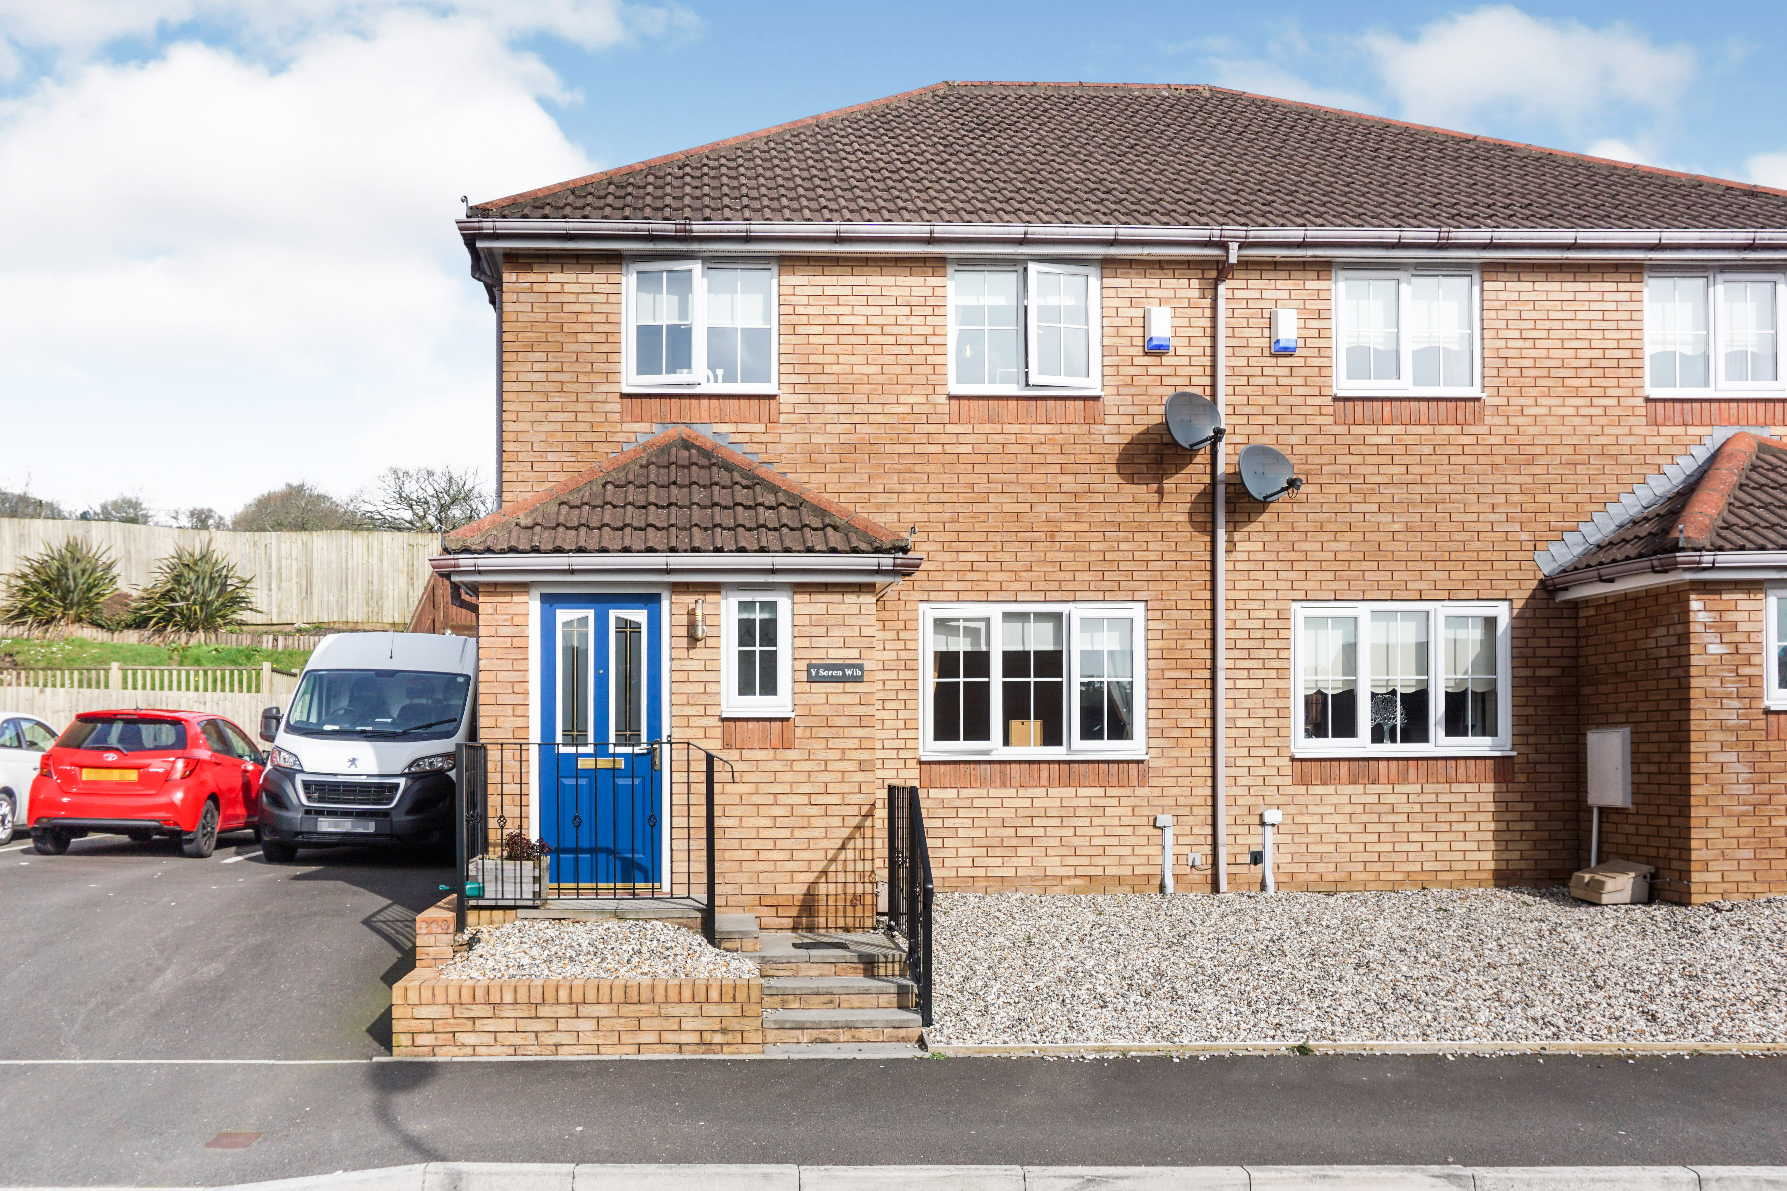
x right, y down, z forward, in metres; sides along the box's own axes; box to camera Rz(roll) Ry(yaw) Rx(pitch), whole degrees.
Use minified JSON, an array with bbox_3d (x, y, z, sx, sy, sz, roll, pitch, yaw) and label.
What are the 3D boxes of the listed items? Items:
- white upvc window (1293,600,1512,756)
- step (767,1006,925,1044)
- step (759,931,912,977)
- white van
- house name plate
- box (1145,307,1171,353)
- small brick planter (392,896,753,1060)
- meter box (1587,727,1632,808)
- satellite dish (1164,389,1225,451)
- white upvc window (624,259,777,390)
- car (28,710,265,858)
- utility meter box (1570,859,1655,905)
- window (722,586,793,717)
[{"bbox_3d":[3.939,0.647,10.368,1.725,1.220,0.120,0,-1,-2],"label":"white upvc window"},{"bbox_3d":[-0.290,2.470,7.680,0.910,0.145,0.340,1,-6,-5],"label":"step"},{"bbox_3d":[-0.430,2.290,8.560,0.950,0.150,0.880,1,-6,-6],"label":"step"},{"bbox_3d":[-5.580,1.660,15.800,2.070,2.420,5.300,1,-6,-7],"label":"white van"},{"bbox_3d":[-0.389,0.516,9.000,0.390,0.130,0.020,0,-1,-3],"label":"house name plate"},{"bbox_3d":[2.030,-2.035,10.280,0.187,0.345,0.080,0,-1,-3],"label":"box"},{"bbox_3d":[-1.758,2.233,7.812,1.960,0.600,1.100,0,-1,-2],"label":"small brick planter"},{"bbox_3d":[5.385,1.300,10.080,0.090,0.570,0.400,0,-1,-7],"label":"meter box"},{"bbox_3d":[2.257,-1.312,10.030,0.430,0.450,0.260,1,-2,-28],"label":"satellite dish"},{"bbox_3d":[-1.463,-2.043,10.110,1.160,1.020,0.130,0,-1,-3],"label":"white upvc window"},{"bbox_3d":[-8.520,2.130,15.750,1.700,1.500,3.950,2,-6,-14],"label":"car"},{"bbox_3d":[5.182,2.064,9.702,0.380,0.290,0.390,0,-1,-2],"label":"utility meter box"},{"bbox_3d":[-0.923,0.376,9.060,0.485,0.903,0.110,0,-1,-2],"label":"window"}]

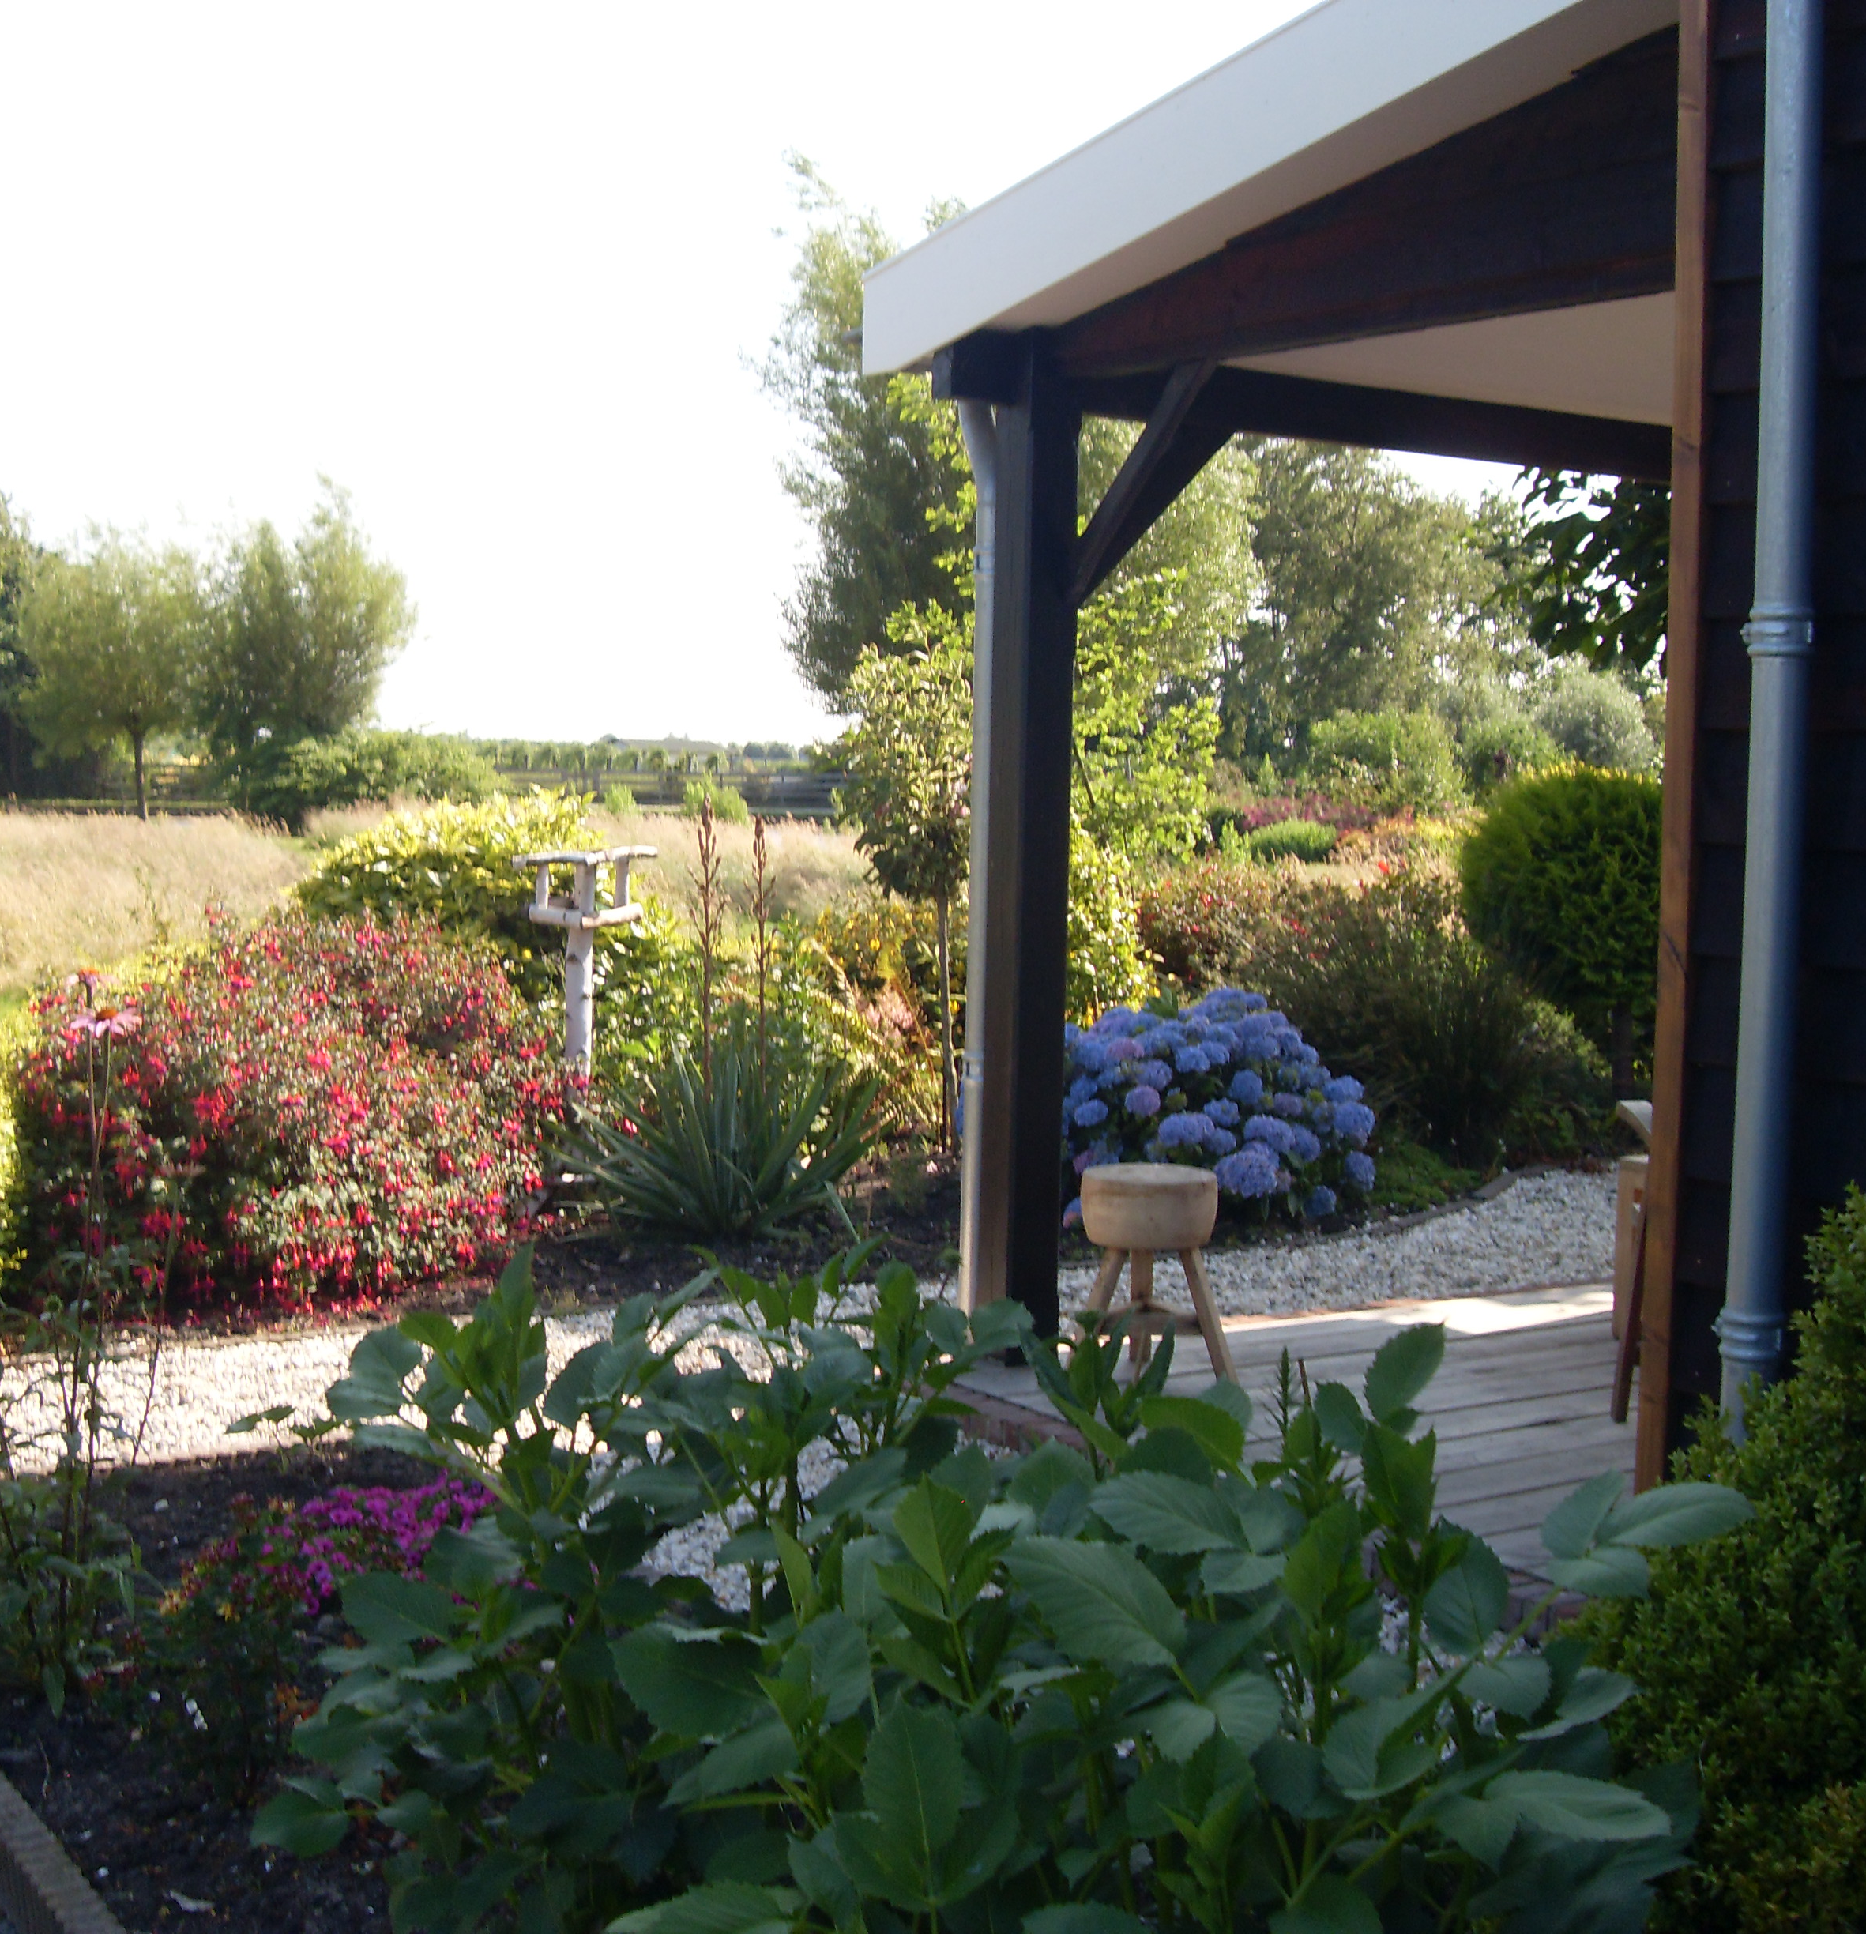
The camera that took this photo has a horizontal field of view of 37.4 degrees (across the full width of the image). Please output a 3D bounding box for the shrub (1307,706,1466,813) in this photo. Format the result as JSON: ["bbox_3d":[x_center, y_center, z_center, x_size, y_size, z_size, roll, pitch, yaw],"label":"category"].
[{"bbox_3d":[5.579,-2.092,34.000,2.000,2.100,2.000,2,4,9],"label":"shrub"}]

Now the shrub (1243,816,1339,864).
[{"bbox_3d":[4.411,-1.326,34.000,1.180,0.880,1.150,1,4,0],"label":"shrub"}]

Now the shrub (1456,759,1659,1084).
[{"bbox_3d":[2.744,-0.071,11.500,1.080,1.460,1.080,2,4,13],"label":"shrub"}]

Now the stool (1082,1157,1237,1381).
[{"bbox_3d":[0.532,0.746,6.650,0.390,0.480,0.380,1,4,0],"label":"stool"}]

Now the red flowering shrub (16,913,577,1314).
[{"bbox_3d":[-1.764,0.341,7.700,1.520,0.980,1.250,0,4,-13],"label":"red flowering shrub"}]

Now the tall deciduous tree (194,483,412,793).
[{"bbox_3d":[-12.105,-5.948,53.000,4.200,6.600,4.100,1,4,0],"label":"tall deciduous tree"}]

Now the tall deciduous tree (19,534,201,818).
[{"bbox_3d":[-16.341,-5.731,55.000,3.700,5.700,3.600,1,4,0],"label":"tall deciduous tree"}]

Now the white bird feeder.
[{"bbox_3d":[-1.217,0.219,9.600,0.420,1.220,0.420,4,5,35],"label":"white bird feeder"}]

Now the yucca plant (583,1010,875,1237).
[{"bbox_3d":[-0.624,0.464,8.500,0.900,0.670,0.880,1,4,-4],"label":"yucca plant"}]

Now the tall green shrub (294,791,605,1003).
[{"bbox_3d":[-1.642,0.054,9.500,1.200,1.300,1.150,1,4,-10],"label":"tall green shrub"}]

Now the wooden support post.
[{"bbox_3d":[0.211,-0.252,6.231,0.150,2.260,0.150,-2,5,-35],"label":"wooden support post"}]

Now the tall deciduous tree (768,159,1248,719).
[{"bbox_3d":[1.087,-5.589,35.000,6.100,9.100,5.800,1,4,0],"label":"tall deciduous tree"}]

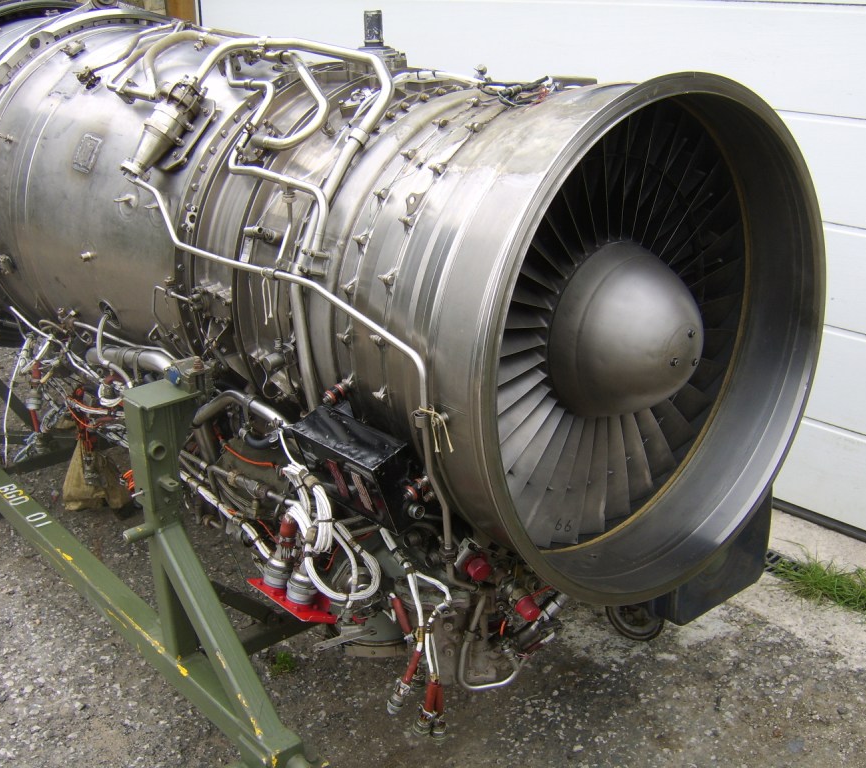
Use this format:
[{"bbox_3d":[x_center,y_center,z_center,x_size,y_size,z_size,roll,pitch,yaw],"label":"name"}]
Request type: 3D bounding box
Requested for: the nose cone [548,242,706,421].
[{"bbox_3d":[0.255,-0.050,1.084,0.220,0.220,0.116,-10,21,-36],"label":"nose cone"}]

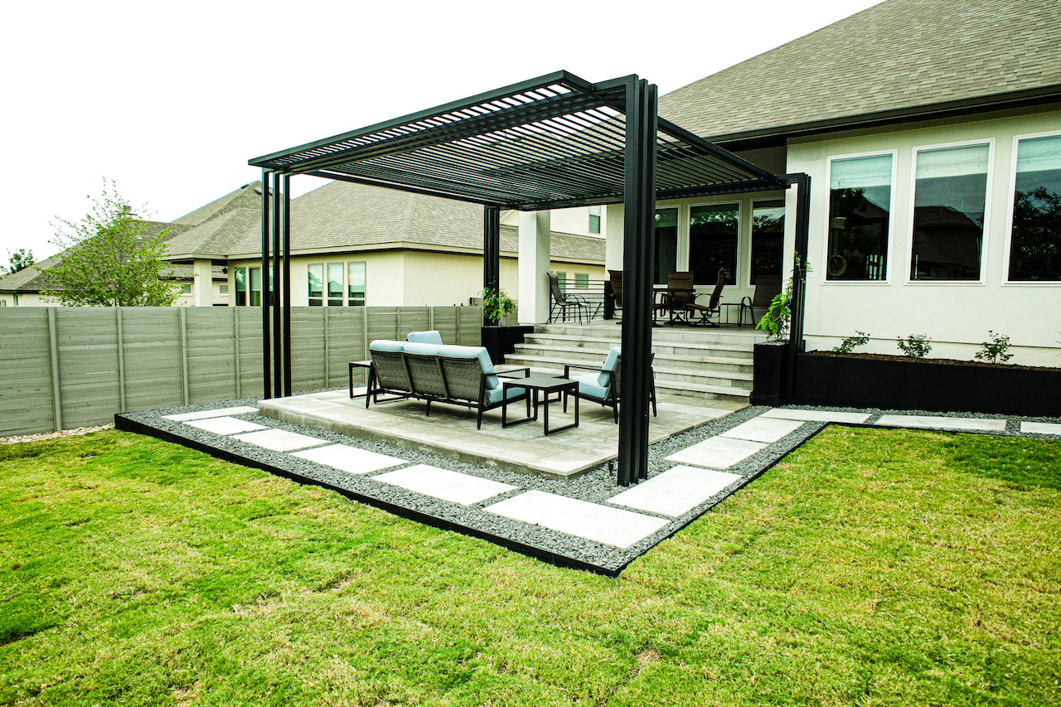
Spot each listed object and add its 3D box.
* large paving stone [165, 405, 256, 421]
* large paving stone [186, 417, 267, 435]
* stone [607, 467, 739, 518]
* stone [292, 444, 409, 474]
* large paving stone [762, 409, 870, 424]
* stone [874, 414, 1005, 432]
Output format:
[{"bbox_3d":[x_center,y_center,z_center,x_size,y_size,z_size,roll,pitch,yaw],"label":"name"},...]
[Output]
[{"bbox_3d":[-4.629,0.913,9.097,0.610,0.060,1.220,5,6,39],"label":"large paving stone"},{"bbox_3d":[-4.014,0.979,8.171,1.220,0.060,0.610,5,6,39],"label":"large paving stone"},{"bbox_3d":[1.204,1.131,5.055,0.610,0.060,1.220,5,6,40],"label":"stone"},{"bbox_3d":[-1.837,1.085,6.258,1.220,0.060,0.610,5,6,39],"label":"stone"},{"bbox_3d":[3.643,0.827,7.937,1.220,0.060,0.610,4,6,38],"label":"large paving stone"},{"bbox_3d":[4.674,0.820,7.082,1.220,0.060,0.610,5,6,39],"label":"stone"}]

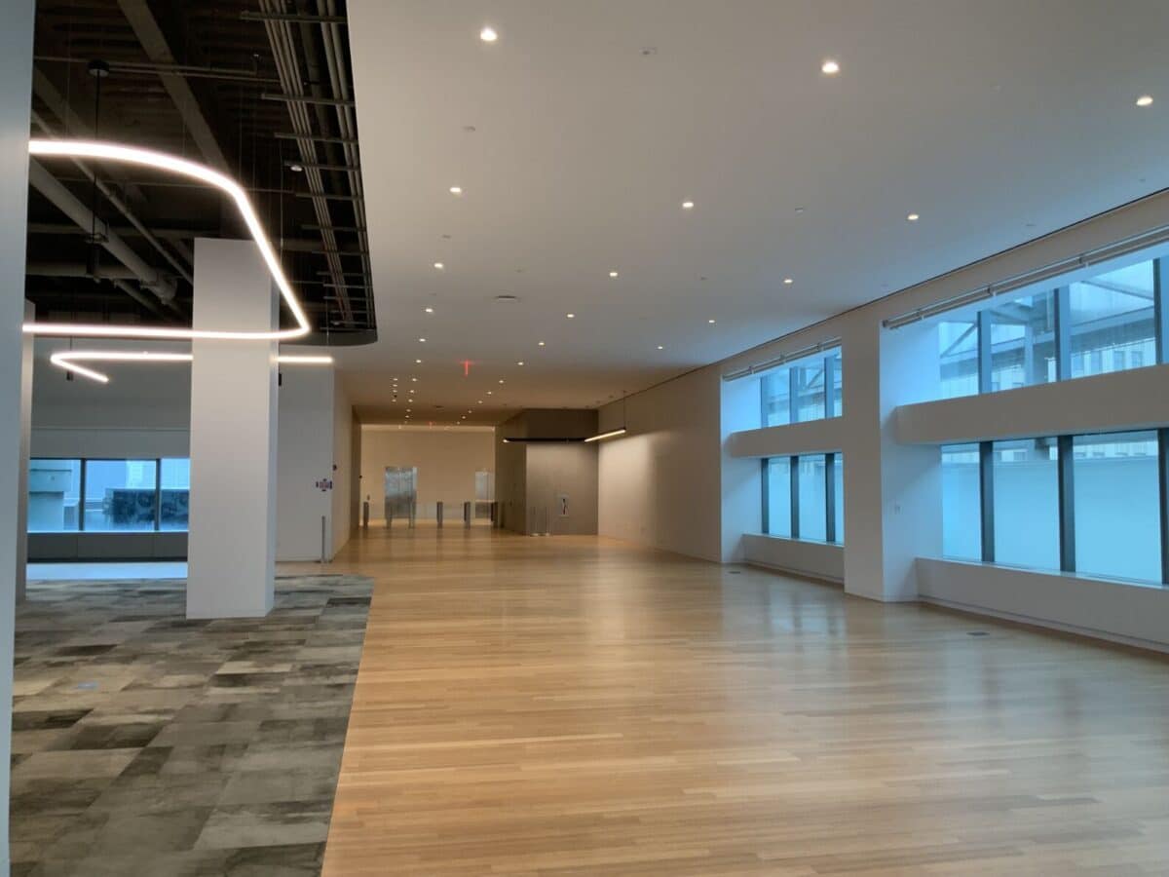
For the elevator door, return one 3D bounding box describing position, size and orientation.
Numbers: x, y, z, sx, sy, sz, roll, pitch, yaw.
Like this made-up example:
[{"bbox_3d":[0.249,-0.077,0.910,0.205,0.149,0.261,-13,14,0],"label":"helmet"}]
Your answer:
[{"bbox_3d":[-9.440,2.800,50.265,1.665,2.645,0.150,1,-3,-11],"label":"elevator door"}]

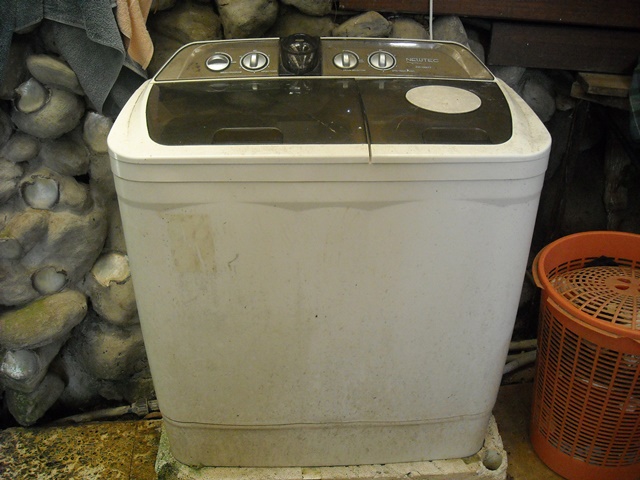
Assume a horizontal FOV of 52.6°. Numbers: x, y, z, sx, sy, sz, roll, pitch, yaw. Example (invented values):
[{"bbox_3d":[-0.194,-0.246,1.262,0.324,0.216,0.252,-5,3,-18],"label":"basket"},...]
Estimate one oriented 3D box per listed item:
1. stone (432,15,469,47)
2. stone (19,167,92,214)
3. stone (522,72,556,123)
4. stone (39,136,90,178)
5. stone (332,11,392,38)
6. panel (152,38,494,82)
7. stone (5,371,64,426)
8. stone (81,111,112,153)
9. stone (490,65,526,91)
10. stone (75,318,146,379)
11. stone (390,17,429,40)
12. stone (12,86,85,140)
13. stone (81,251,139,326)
[{"bbox_3d":[0.316,-0.510,1.590,0.095,0.085,0.090,0,29,0],"label":"stone"},{"bbox_3d":[-0.654,-0.122,1.600,0.180,0.110,0.120,-1,28,0],"label":"stone"},{"bbox_3d":[0.551,-0.359,1.640,0.095,0.110,0.100,0,29,0],"label":"stone"},{"bbox_3d":[-0.636,-0.210,1.610,0.130,0.095,0.100,-1,28,0],"label":"stone"},{"bbox_3d":[0.103,-0.511,1.570,0.145,0.095,0.110,-1,28,0],"label":"stone"},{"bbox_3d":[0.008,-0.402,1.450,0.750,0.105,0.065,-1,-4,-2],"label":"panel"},{"bbox_3d":[-0.746,0.417,1.690,0.145,0.130,0.120,-1,28,0],"label":"stone"},{"bbox_3d":[-0.545,-0.266,1.600,0.085,0.105,0.085,-1,28,0],"label":"stone"},{"bbox_3d":[0.464,-0.392,1.610,0.100,0.080,0.090,0,29,0],"label":"stone"},{"bbox_3d":[-0.548,0.285,1.700,0.185,0.140,0.140,0,29,0],"label":"stone"},{"bbox_3d":[0.216,-0.507,1.580,0.100,0.090,0.100,-1,28,0],"label":"stone"},{"bbox_3d":[-0.633,-0.295,1.510,0.165,0.105,0.120,0,29,0],"label":"stone"},{"bbox_3d":[-0.525,0.122,1.630,0.150,0.180,0.140,-1,28,0],"label":"stone"}]

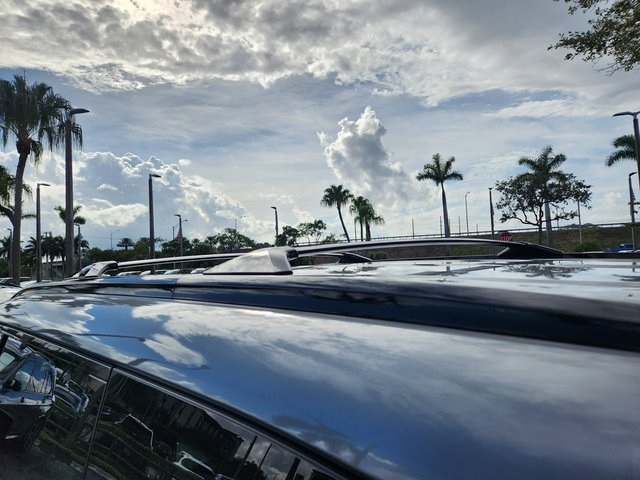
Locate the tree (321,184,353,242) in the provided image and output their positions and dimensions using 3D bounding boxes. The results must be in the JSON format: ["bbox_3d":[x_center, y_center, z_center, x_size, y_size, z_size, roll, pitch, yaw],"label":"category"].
[{"bbox_3d":[1.887,-0.881,43.742,3.700,9.750,3.400,-2,-3,0],"label":"tree"}]

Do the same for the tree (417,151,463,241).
[{"bbox_3d":[11.171,-2.329,38.698,4.200,11.420,4.200,-2,-3,0],"label":"tree"}]

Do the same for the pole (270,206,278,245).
[{"bbox_3d":[-4.565,0.387,43.298,0.650,7.640,0.300,-2,-3,0],"label":"pole"}]

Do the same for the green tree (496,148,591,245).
[{"bbox_3d":[17.528,-2.102,32.739,7.500,9.860,7.000,-2,-3,0],"label":"green tree"}]

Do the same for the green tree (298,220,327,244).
[{"bbox_3d":[-0.742,1.054,48.825,3.300,6.620,3.300,-2,-3,0],"label":"green tree"}]

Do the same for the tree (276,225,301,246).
[{"bbox_3d":[-3.442,1.327,47.837,2.900,6.170,2.900,-2,-3,0],"label":"tree"}]

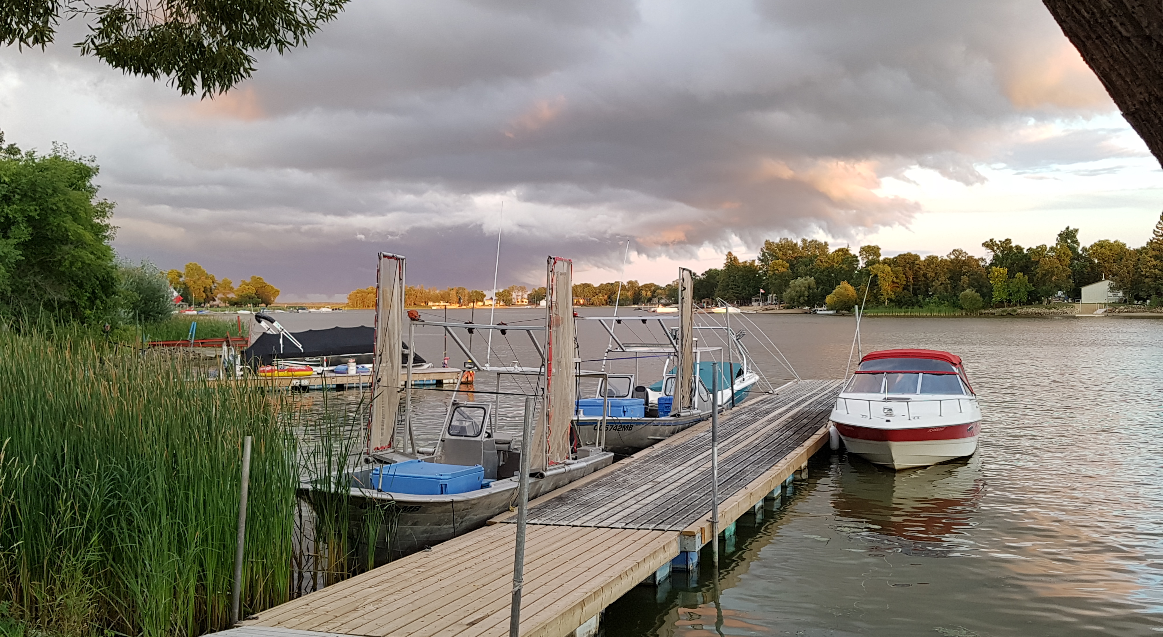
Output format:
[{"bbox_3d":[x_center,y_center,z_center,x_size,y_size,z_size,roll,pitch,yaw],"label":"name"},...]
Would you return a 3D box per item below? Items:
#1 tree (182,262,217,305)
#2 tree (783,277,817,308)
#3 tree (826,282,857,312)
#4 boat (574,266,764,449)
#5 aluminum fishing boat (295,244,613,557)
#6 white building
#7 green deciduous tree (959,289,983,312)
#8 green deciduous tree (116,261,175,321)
[{"bbox_3d":[-122.467,-10.775,279.866,11.650,14.853,11.000,0,1,0],"label":"tree"},{"bbox_3d":[58.909,-6.721,234.924,9.040,8.800,8.500,0,1,0],"label":"tree"},{"bbox_3d":[63.847,-5.255,214.944,8.050,7.603,7.600,0,1,0],"label":"tree"},{"bbox_3d":[0.970,0.801,15.955,2.150,3.300,6.000,0,1,24],"label":"boat"},{"bbox_3d":[-1.535,0.887,10.454,2.150,3.300,5.300,0,1,23],"label":"aluminum fishing boat"},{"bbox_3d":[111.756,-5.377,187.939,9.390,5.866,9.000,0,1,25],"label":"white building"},{"bbox_3d":[84.783,-3.656,189.966,5.340,5.534,5.200,0,1,0],"label":"green deciduous tree"},{"bbox_3d":[-31.585,-1.474,62.985,4.650,5.504,4.600,0,1,0],"label":"green deciduous tree"}]

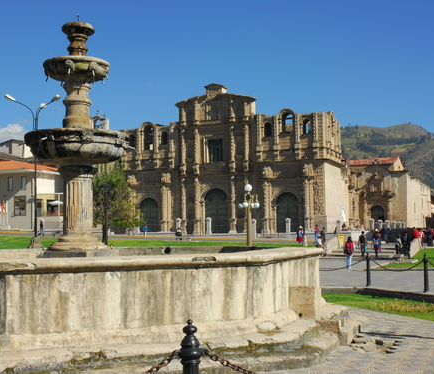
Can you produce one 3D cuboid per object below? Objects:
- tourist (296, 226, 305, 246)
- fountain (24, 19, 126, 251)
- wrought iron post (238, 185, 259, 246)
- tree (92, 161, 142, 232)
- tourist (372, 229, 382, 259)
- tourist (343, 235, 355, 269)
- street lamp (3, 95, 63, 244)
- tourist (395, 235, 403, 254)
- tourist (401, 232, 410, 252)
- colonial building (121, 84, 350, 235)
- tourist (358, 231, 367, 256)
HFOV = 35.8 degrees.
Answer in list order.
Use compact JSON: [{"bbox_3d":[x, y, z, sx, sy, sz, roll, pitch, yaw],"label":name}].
[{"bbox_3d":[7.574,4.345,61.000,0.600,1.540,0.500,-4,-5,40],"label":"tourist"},{"bbox_3d":[-2.246,-0.804,10.600,1.600,3.704,1.600,-1,-4,0],"label":"fountain"},{"bbox_3d":[1.750,2.025,37.000,1.200,4.300,1.200,-1,-4,0],"label":"wrought iron post"},{"bbox_3d":[-8.471,1.124,54.000,5.200,6.700,5.200,-3,-5,24],"label":"tree"},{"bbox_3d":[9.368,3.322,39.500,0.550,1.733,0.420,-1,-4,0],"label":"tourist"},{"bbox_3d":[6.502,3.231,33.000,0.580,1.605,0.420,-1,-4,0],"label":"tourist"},{"bbox_3d":[-9.959,-0.850,36.300,3.050,8.286,2.900,-1,-4,0],"label":"street lamp"},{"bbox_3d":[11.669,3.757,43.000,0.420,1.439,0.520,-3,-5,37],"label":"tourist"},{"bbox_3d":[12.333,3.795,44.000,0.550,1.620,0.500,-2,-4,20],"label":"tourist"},{"bbox_3d":[5.766,-2.820,100.471,29.000,19.500,30.000,-3,-5,24],"label":"colonial building"},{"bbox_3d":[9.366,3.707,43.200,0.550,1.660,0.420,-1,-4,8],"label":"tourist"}]

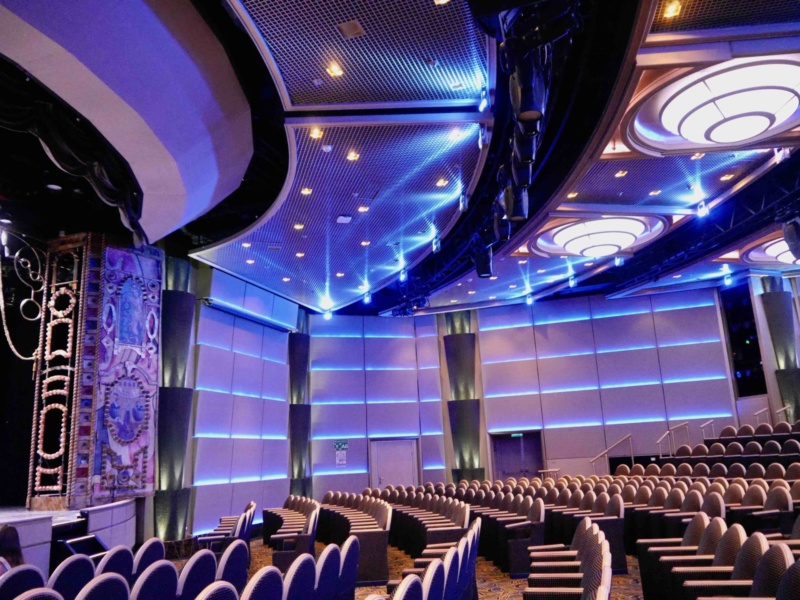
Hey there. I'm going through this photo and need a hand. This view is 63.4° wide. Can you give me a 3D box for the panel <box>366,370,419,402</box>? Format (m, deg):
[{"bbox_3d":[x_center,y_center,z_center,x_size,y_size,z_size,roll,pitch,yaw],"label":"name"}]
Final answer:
[{"bbox_3d":[-0.226,2.406,18.136,1.467,0.892,0.060,1,-14,-17],"label":"panel"}]

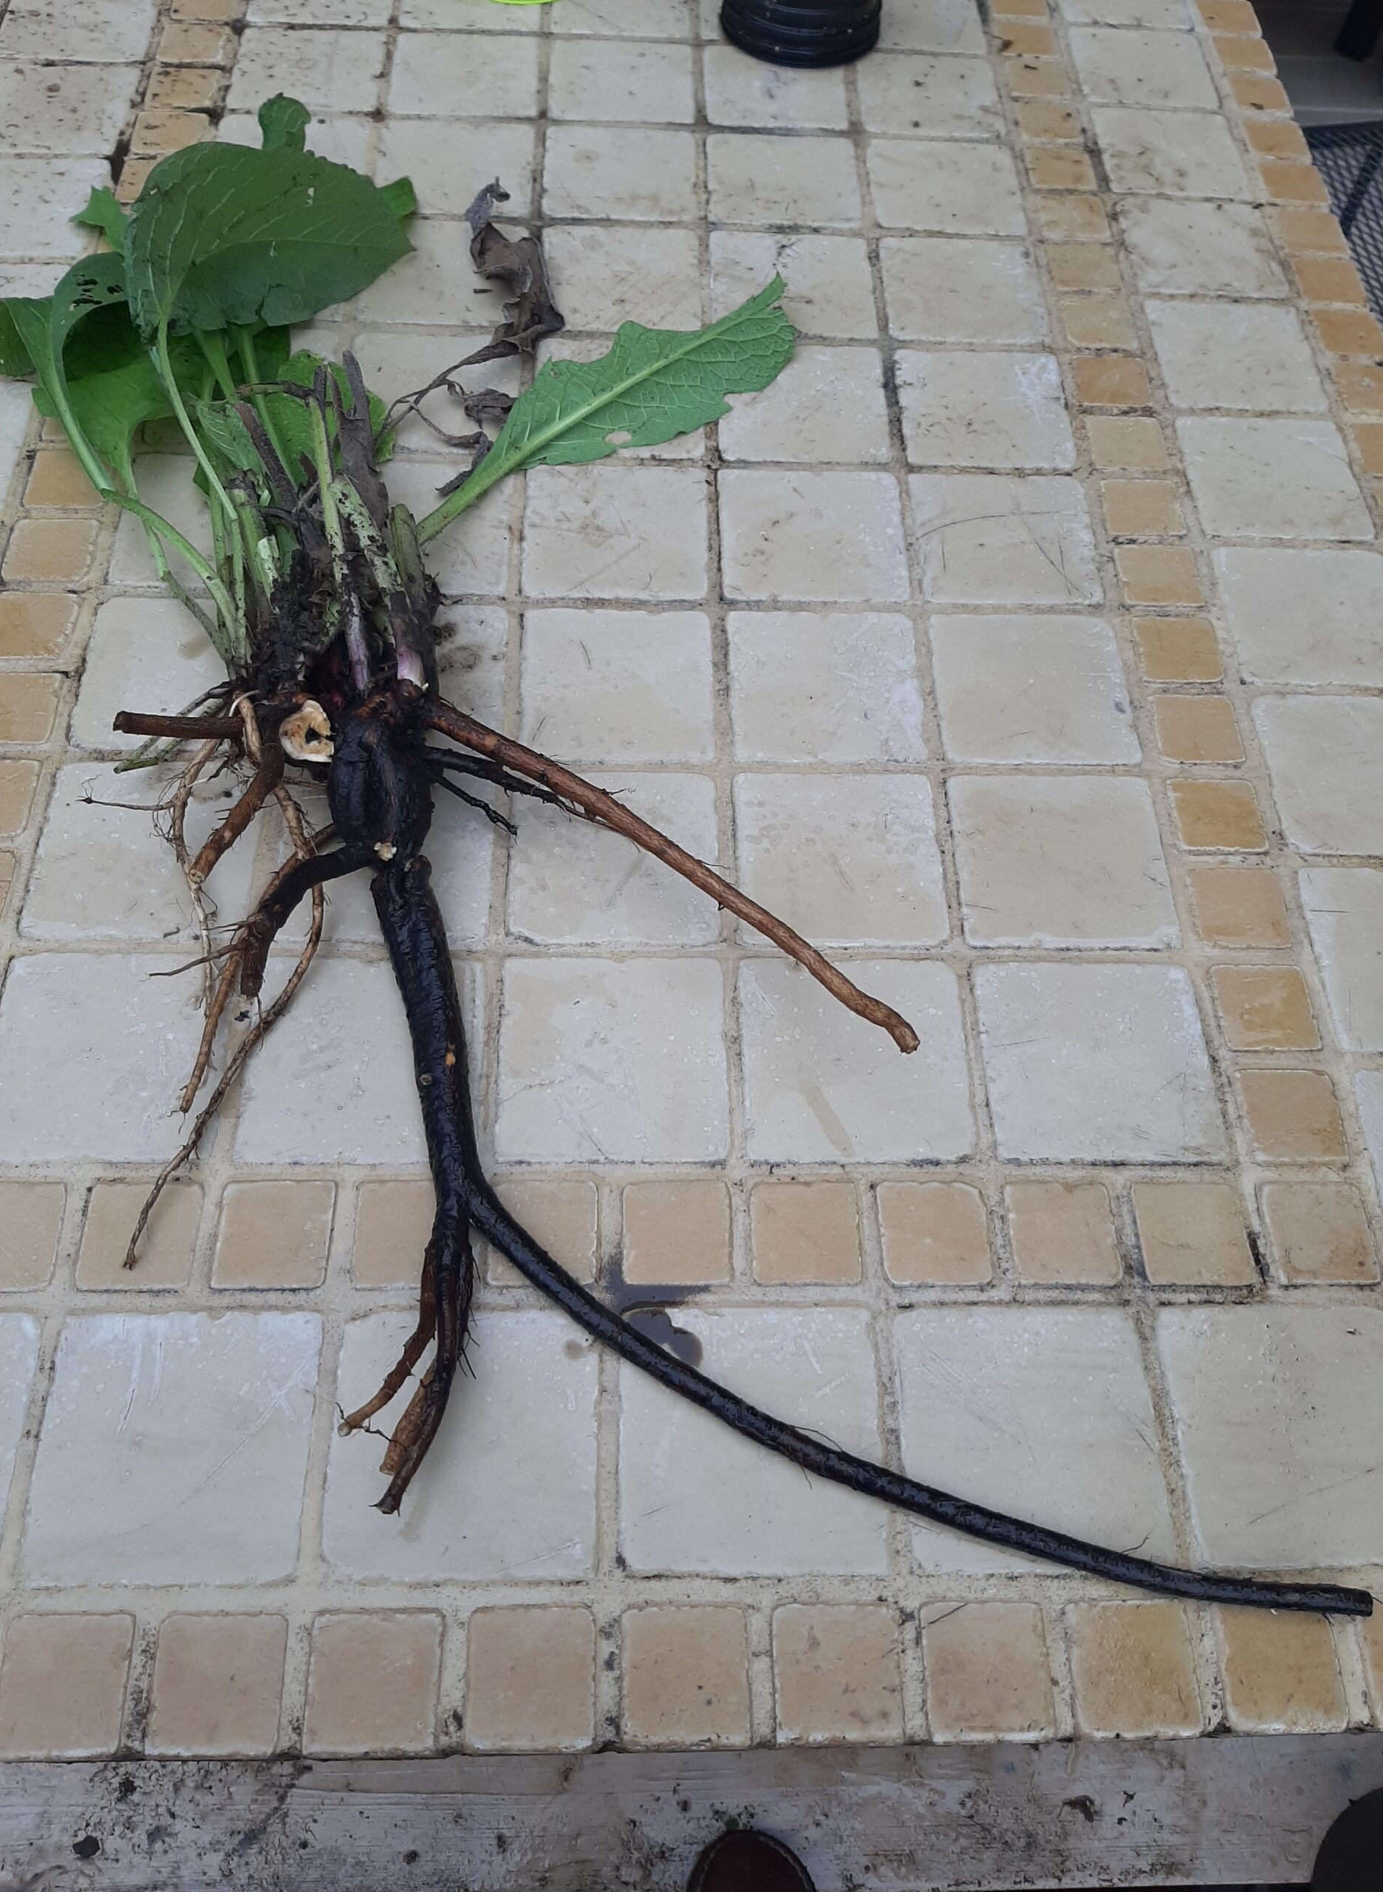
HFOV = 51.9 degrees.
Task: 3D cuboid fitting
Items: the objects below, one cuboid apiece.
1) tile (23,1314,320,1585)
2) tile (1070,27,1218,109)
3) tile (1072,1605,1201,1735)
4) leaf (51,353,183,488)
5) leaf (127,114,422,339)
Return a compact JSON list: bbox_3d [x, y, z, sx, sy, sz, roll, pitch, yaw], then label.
[{"bbox_3d":[-0.199,0.195,0.555,0.102,0.010,0.100,0,61,-2],"label":"tile"},{"bbox_3d":[0.331,-0.641,1.045,0.100,0.010,0.098,1,61,-2],"label":"tile"},{"bbox_3d":[0.161,0.267,0.524,0.046,0.010,0.046,1,61,-3],"label":"tile"},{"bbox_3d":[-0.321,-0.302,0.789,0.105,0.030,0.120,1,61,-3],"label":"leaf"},{"bbox_3d":[-0.236,-0.396,0.794,0.153,0.035,0.135,0,86,-3],"label":"leaf"}]

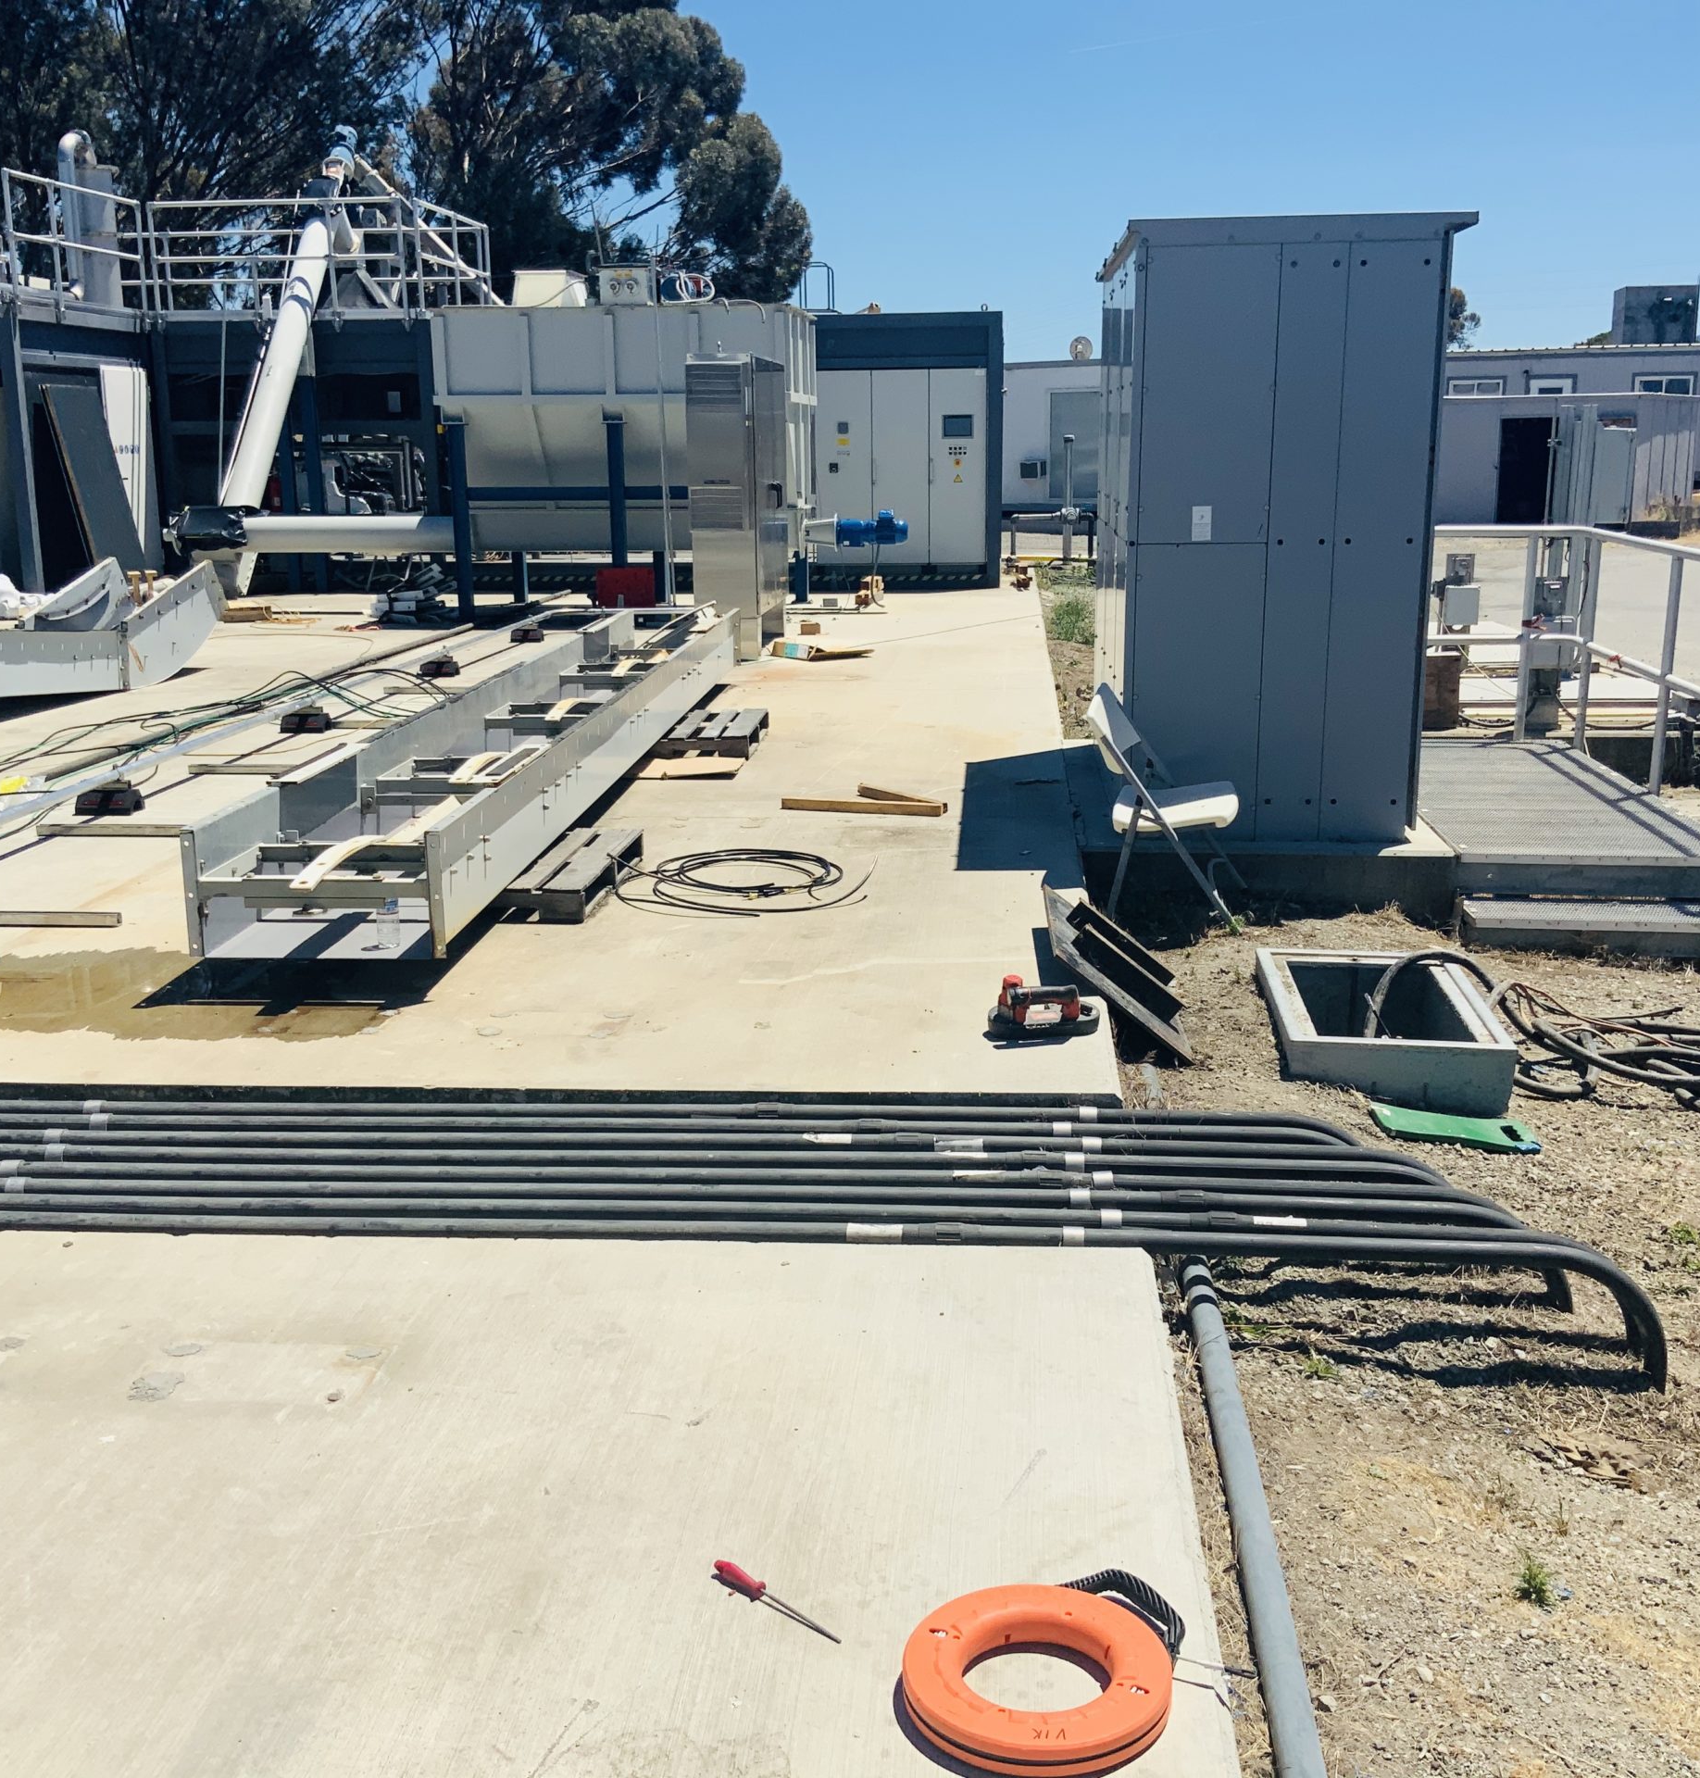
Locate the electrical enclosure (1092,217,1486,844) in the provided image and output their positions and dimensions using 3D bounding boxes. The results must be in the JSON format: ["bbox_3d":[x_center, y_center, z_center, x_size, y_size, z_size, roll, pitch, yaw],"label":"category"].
[{"bbox_3d":[1.702,-1.545,8.460,1.220,2.270,2.500,1,13,4],"label":"electrical enclosure"}]

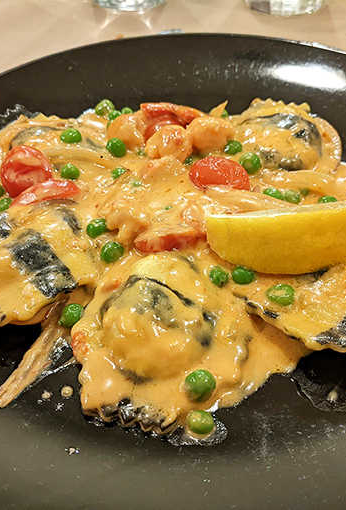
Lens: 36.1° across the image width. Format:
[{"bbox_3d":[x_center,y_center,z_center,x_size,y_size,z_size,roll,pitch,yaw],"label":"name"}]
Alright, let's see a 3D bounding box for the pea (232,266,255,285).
[{"bbox_3d":[0.026,0.007,0.192,0.008,0.007,0.008,-3,47,0],"label":"pea"}]

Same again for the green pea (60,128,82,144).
[{"bbox_3d":[-0.045,-0.053,0.234,0.009,0.009,0.009,-3,47,0],"label":"green pea"}]

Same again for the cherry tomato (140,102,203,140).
[{"bbox_3d":[-0.001,-0.066,0.262,0.030,0.018,0.020,-2,46,0],"label":"cherry tomato"}]

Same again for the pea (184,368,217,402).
[{"bbox_3d":[0.008,0.038,0.156,0.009,0.009,0.009,-3,47,0],"label":"pea"}]

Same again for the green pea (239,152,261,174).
[{"bbox_3d":[0.033,-0.039,0.224,0.009,0.009,0.009,-3,47,0],"label":"green pea"}]

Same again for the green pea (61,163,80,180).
[{"bbox_3d":[-0.047,-0.038,0.245,0.009,0.008,0.009,-3,47,0],"label":"green pea"}]

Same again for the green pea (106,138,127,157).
[{"bbox_3d":[-0.025,-0.047,0.235,0.009,0.009,0.009,-3,47,0],"label":"green pea"}]

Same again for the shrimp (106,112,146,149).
[{"bbox_3d":[-0.023,-0.060,0.258,0.021,0.018,0.020,-3,47,0],"label":"shrimp"}]

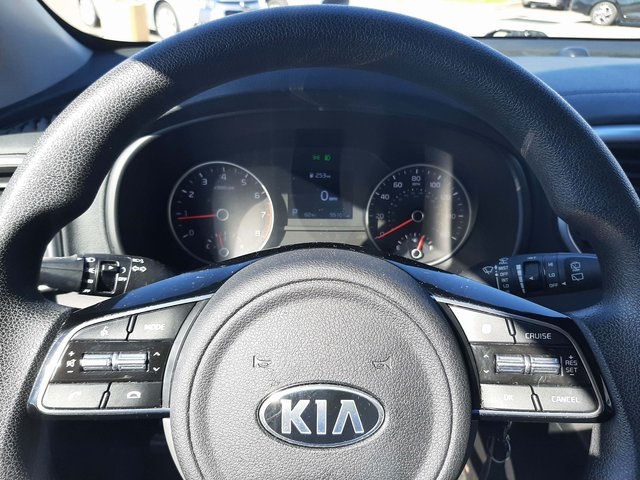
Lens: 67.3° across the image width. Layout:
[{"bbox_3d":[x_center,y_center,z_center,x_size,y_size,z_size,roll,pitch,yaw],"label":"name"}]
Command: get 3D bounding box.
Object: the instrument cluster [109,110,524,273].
[{"bbox_3d":[-0.003,-0.039,0.450,0.365,0.150,0.080,0,0,0],"label":"instrument cluster"}]

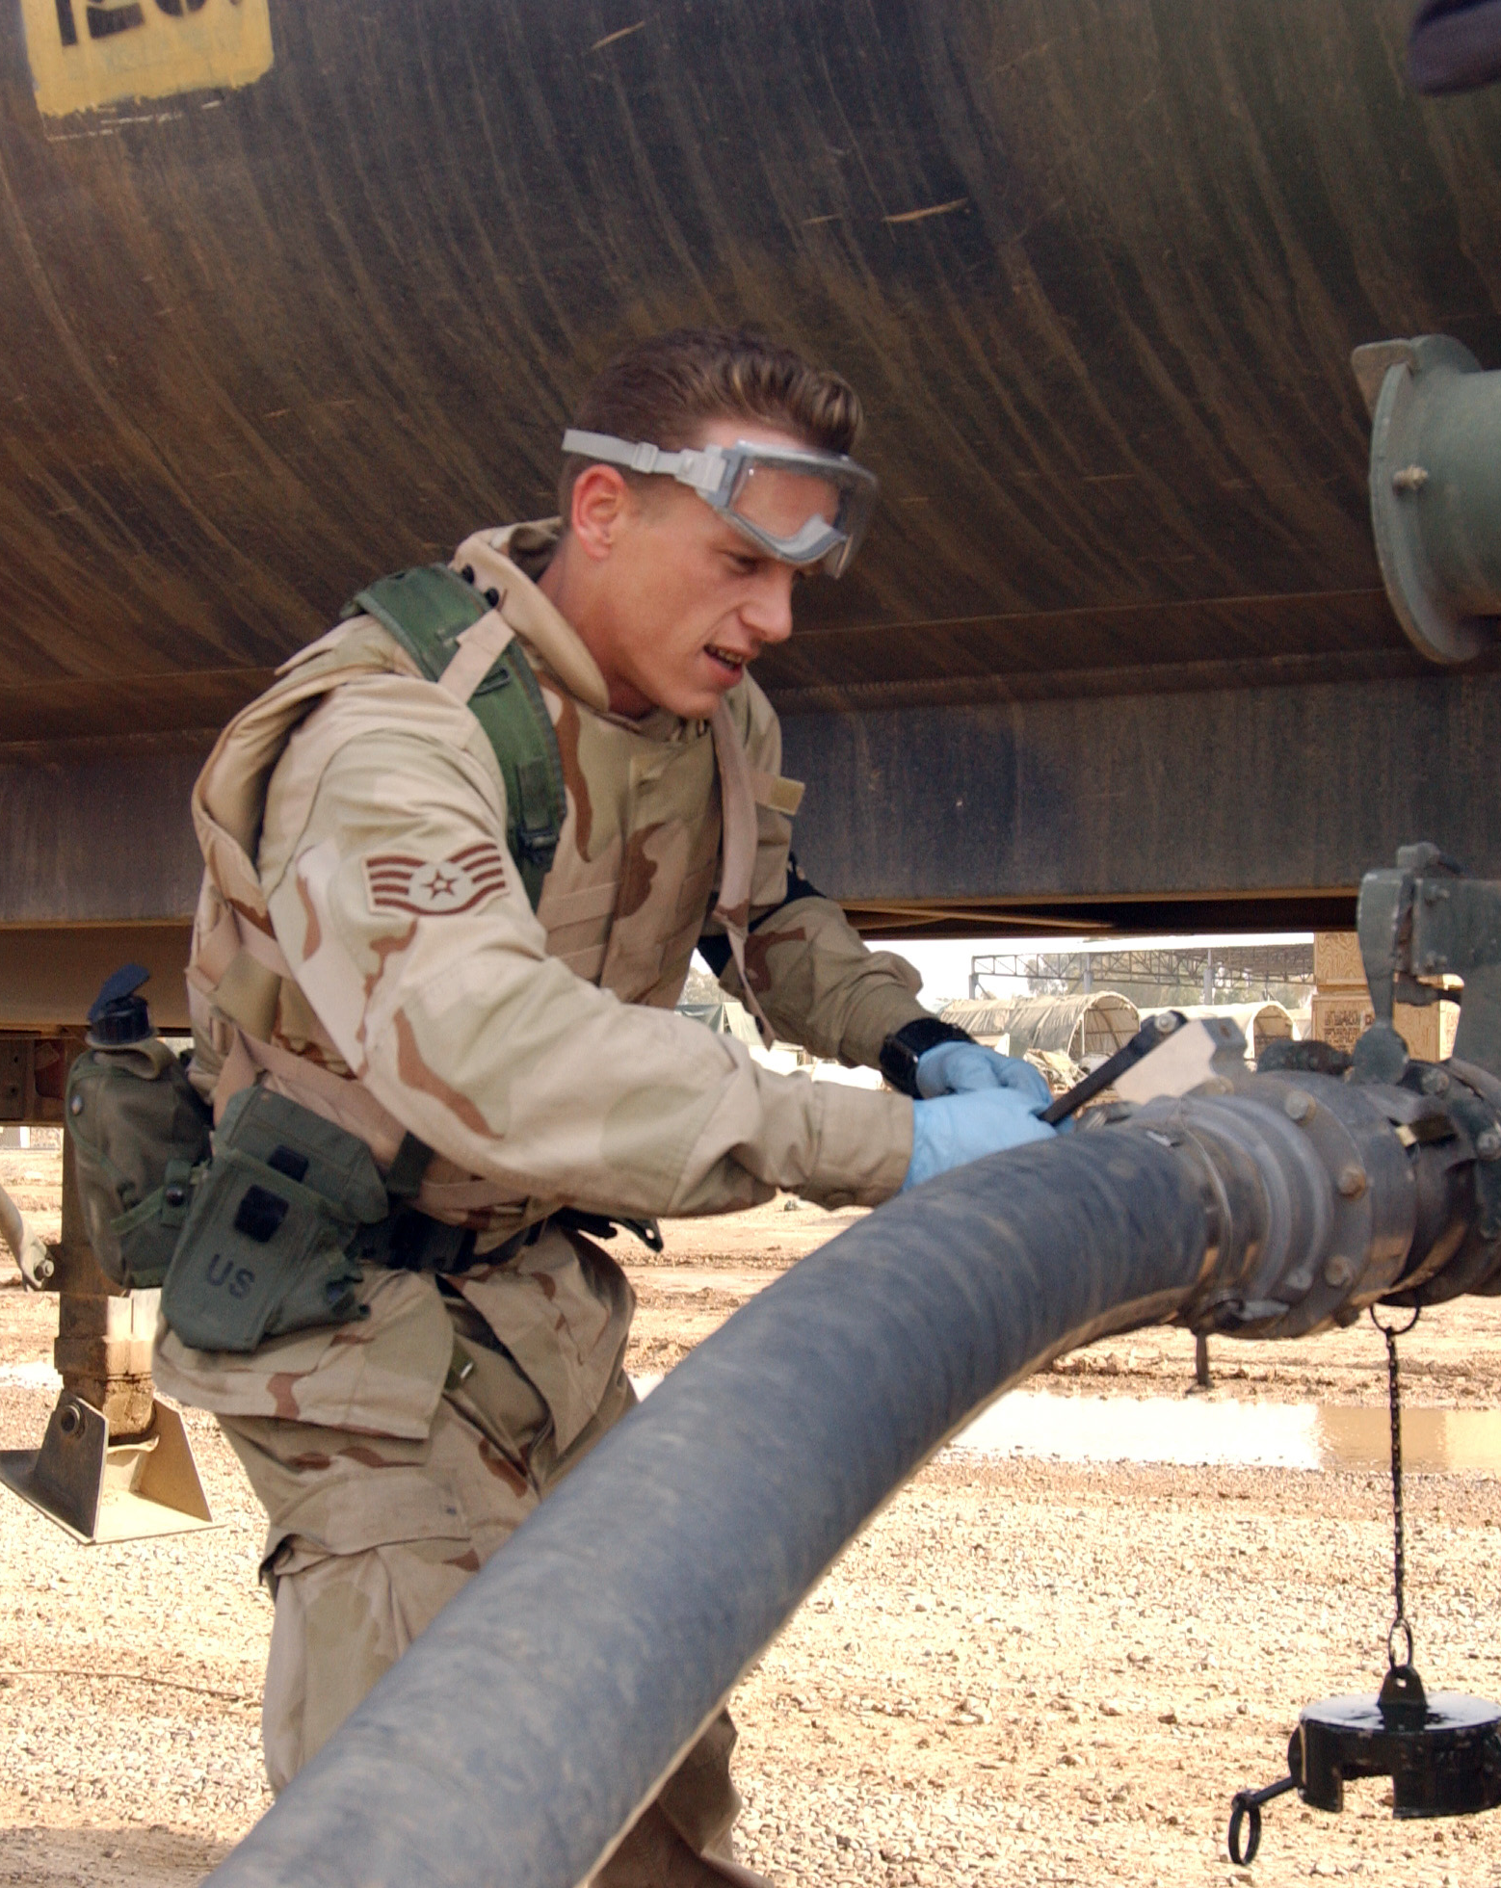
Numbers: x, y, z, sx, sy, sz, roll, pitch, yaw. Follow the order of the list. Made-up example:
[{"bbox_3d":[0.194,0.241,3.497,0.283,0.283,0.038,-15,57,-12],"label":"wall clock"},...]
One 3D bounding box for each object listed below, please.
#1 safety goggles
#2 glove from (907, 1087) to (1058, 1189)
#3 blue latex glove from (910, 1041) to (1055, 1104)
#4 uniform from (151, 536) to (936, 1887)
[{"bbox_3d":[-0.019,-0.312,2.450,0.210,0.095,0.170,18,8,28],"label":"safety goggles"},{"bbox_3d":[0.157,0.132,2.450,0.155,0.085,0.095,3,-3,-21],"label":"glove"},{"bbox_3d":[0.165,0.098,2.530,0.150,0.080,0.095,21,5,15],"label":"blue latex glove"},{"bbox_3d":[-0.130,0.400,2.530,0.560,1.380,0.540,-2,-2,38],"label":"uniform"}]

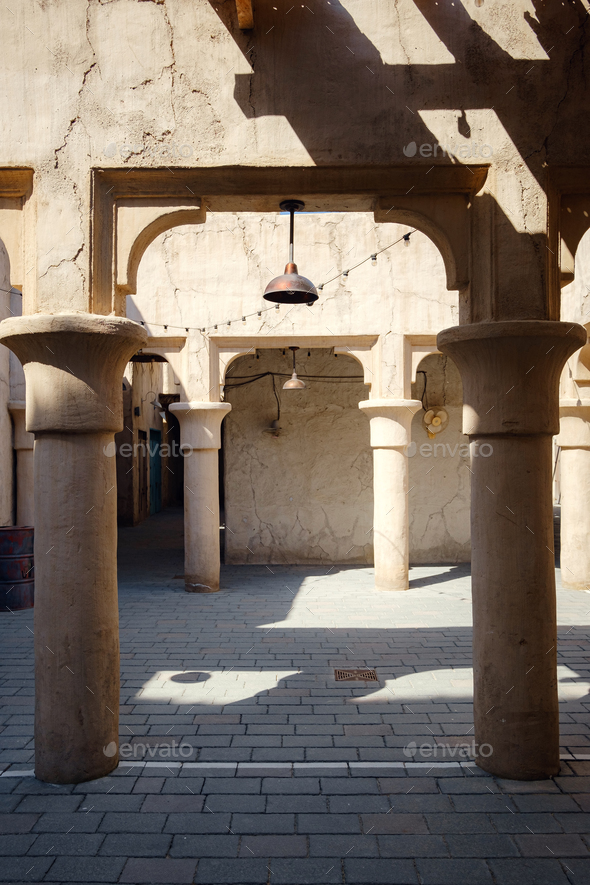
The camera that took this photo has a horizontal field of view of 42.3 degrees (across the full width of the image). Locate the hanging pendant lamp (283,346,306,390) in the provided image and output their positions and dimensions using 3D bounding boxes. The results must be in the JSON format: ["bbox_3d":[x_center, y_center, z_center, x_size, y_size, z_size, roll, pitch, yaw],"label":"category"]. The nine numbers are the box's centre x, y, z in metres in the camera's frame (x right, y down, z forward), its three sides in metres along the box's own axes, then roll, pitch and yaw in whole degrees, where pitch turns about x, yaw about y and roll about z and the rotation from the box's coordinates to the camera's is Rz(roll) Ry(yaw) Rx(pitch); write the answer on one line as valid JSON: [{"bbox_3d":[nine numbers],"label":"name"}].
[{"bbox_3d":[-0.003,-0.943,9.700,0.300,0.545,0.300,0,-1,0],"label":"hanging pendant lamp"}]

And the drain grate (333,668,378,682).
[{"bbox_3d":[0.480,1.801,5.808,0.310,0.030,0.310,0,-1,0],"label":"drain grate"}]

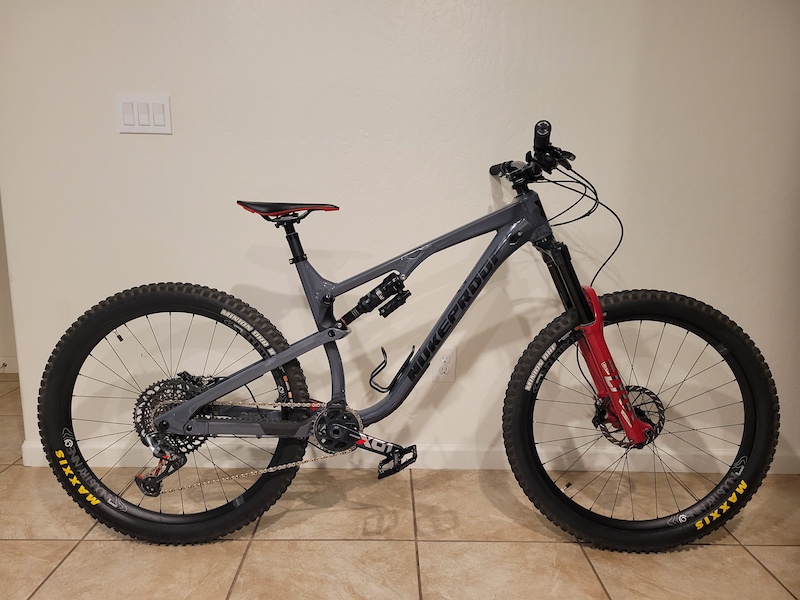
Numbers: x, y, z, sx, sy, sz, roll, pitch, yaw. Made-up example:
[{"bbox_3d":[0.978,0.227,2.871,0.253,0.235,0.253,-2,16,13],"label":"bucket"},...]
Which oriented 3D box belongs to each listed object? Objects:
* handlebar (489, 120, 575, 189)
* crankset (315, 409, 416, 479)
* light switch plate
[{"bbox_3d":[0.322,-0.340,1.528,0.130,0.105,0.790,1,7,0],"label":"handlebar"},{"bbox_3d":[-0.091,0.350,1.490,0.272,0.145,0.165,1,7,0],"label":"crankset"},{"bbox_3d":[-0.795,-0.576,1.873,0.162,0.114,0.008,1,10,-1],"label":"light switch plate"}]

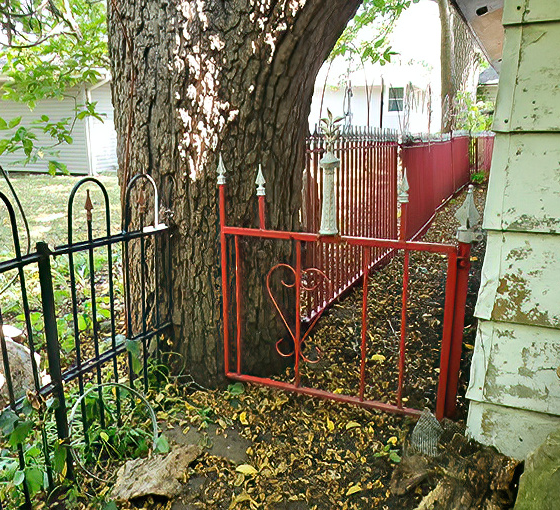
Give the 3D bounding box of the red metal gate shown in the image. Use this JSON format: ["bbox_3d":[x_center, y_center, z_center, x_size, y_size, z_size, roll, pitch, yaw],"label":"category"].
[{"bbox_3d":[0.218,0.127,2.128,1.045,1.032,0.060,5,14,21],"label":"red metal gate"}]

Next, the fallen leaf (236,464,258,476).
[{"bbox_3d":[-0.117,0.773,1.841,0.074,0.020,0.045,-2,13,-8],"label":"fallen leaf"}]

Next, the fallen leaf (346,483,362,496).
[{"bbox_3d":[0.255,0.797,1.744,0.056,0.018,0.032,-12,18,-42],"label":"fallen leaf"}]

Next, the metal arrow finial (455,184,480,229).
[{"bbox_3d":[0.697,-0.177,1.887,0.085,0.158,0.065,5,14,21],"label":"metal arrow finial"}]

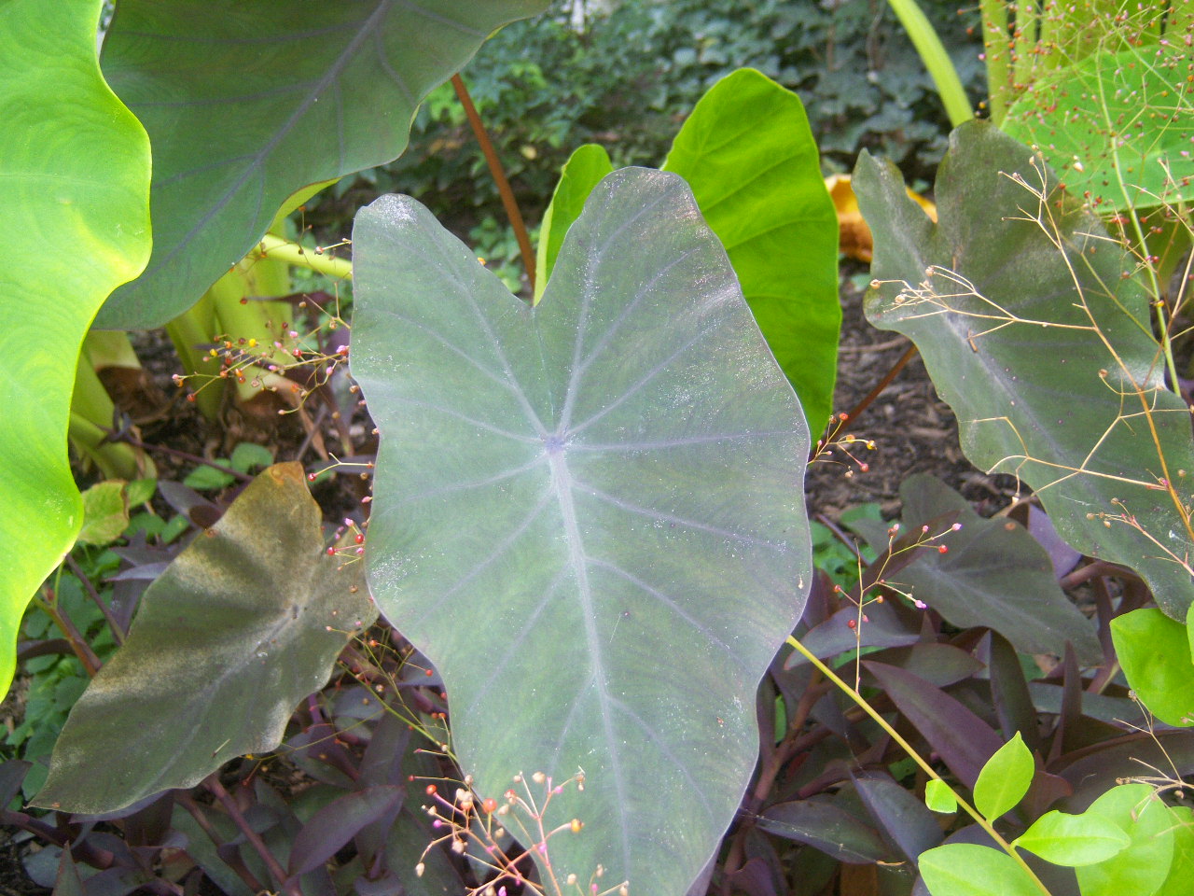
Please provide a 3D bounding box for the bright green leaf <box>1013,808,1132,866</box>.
[{"bbox_3d":[0.223,0.183,0.583,0.062,0.010,0.027,1,59,-14],"label":"bright green leaf"}]

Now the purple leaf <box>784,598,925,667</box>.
[{"bbox_3d":[0.193,0.140,0.925,0.120,0.020,0.032,-8,44,-25],"label":"purple leaf"}]

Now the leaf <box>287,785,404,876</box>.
[{"bbox_3d":[-0.172,0.261,0.855,0.095,0.018,0.034,-32,54,-32],"label":"leaf"}]

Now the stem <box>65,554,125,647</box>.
[{"bbox_3d":[-0.435,0.131,1.075,0.012,0.012,0.110,-22,55,-37],"label":"stem"}]

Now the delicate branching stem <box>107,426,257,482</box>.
[{"bbox_3d":[-0.448,0.005,1.325,0.203,0.022,0.022,17,30,20],"label":"delicate branching stem"}]

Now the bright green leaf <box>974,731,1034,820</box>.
[{"bbox_3d":[0.195,0.156,0.593,0.026,0.010,0.046,21,70,12],"label":"bright green leaf"}]

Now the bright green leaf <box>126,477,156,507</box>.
[{"bbox_3d":[-0.462,0.044,1.260,0.030,0.012,0.039,23,56,25],"label":"bright green leaf"}]

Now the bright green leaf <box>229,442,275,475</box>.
[{"bbox_3d":[-0.375,0.012,1.355,0.036,0.012,0.051,33,48,29],"label":"bright green leaf"}]

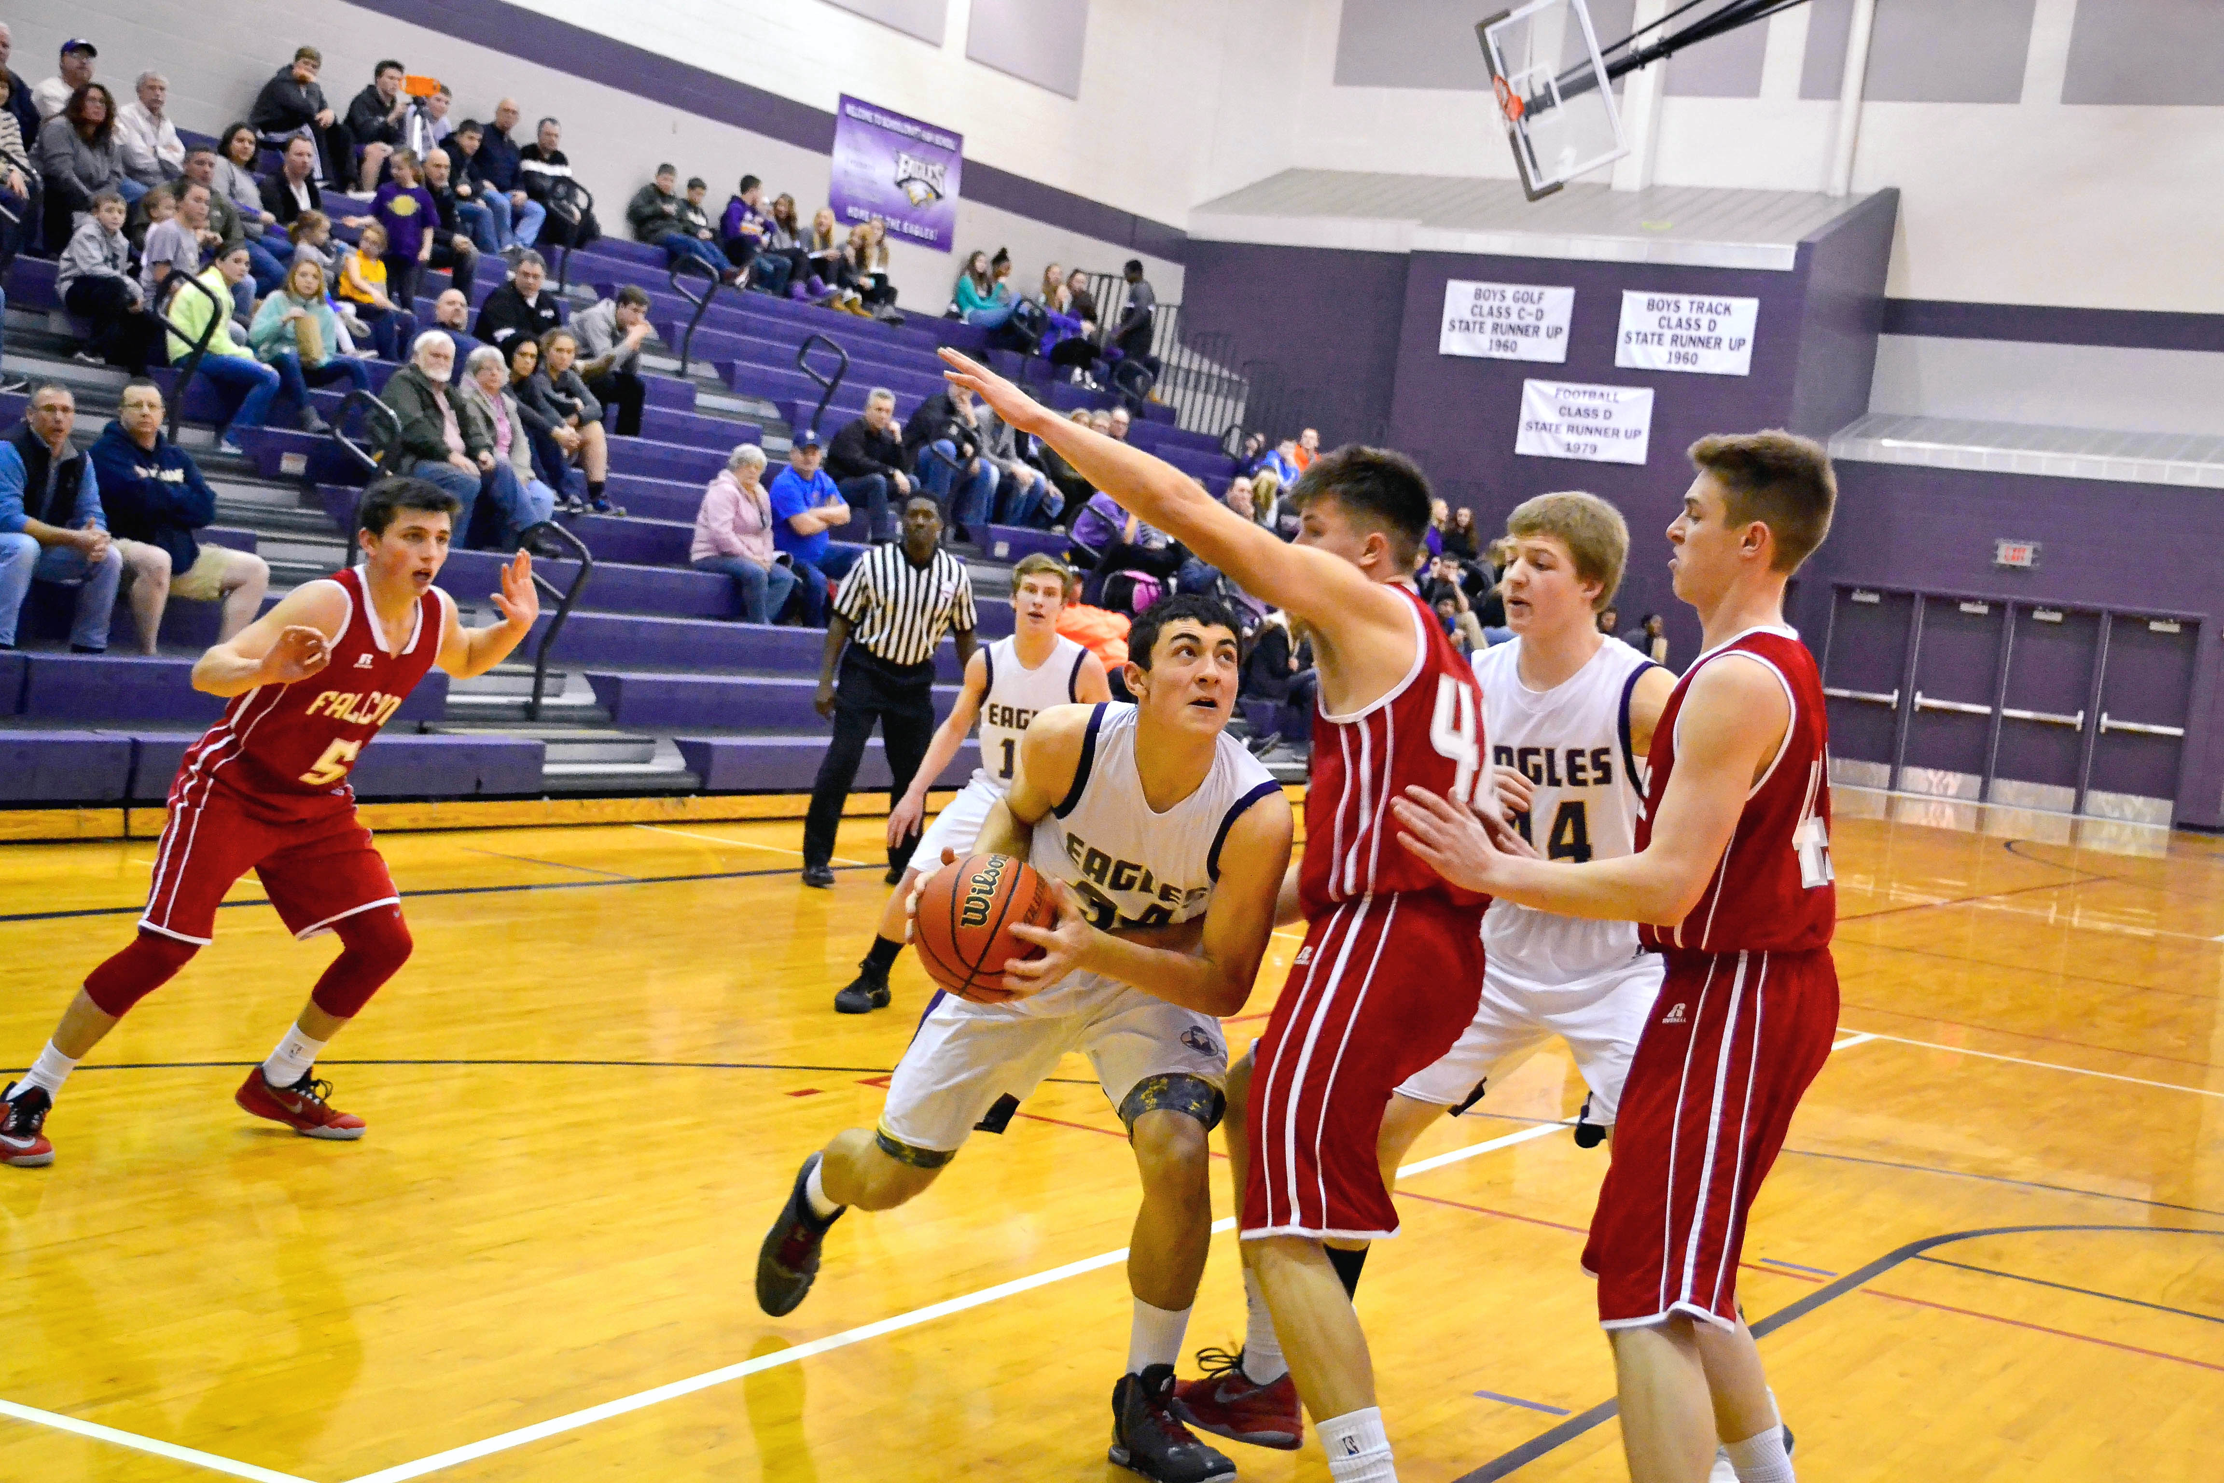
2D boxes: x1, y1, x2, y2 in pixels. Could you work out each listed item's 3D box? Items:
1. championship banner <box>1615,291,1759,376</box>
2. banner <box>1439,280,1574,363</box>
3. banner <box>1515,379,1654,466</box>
[{"bbox_3d":[6.219,-4.409,34.053,1.518,0.834,0.020,8,3,28],"label":"championship banner"},{"bbox_3d":[4.397,-4.667,35.019,1.509,0.834,0.020,8,3,28],"label":"banner"},{"bbox_3d":[5.199,-3.504,34.587,1.505,0.828,0.020,8,3,28],"label":"banner"}]

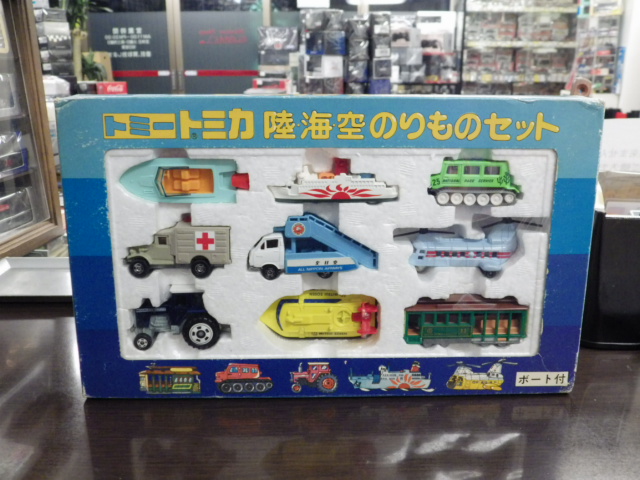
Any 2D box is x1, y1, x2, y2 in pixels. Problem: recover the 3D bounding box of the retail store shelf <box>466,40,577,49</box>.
[{"bbox_3d":[1.667,-1.666,5.384,0.910,0.055,0.380,0,14,0],"label":"retail store shelf"}]

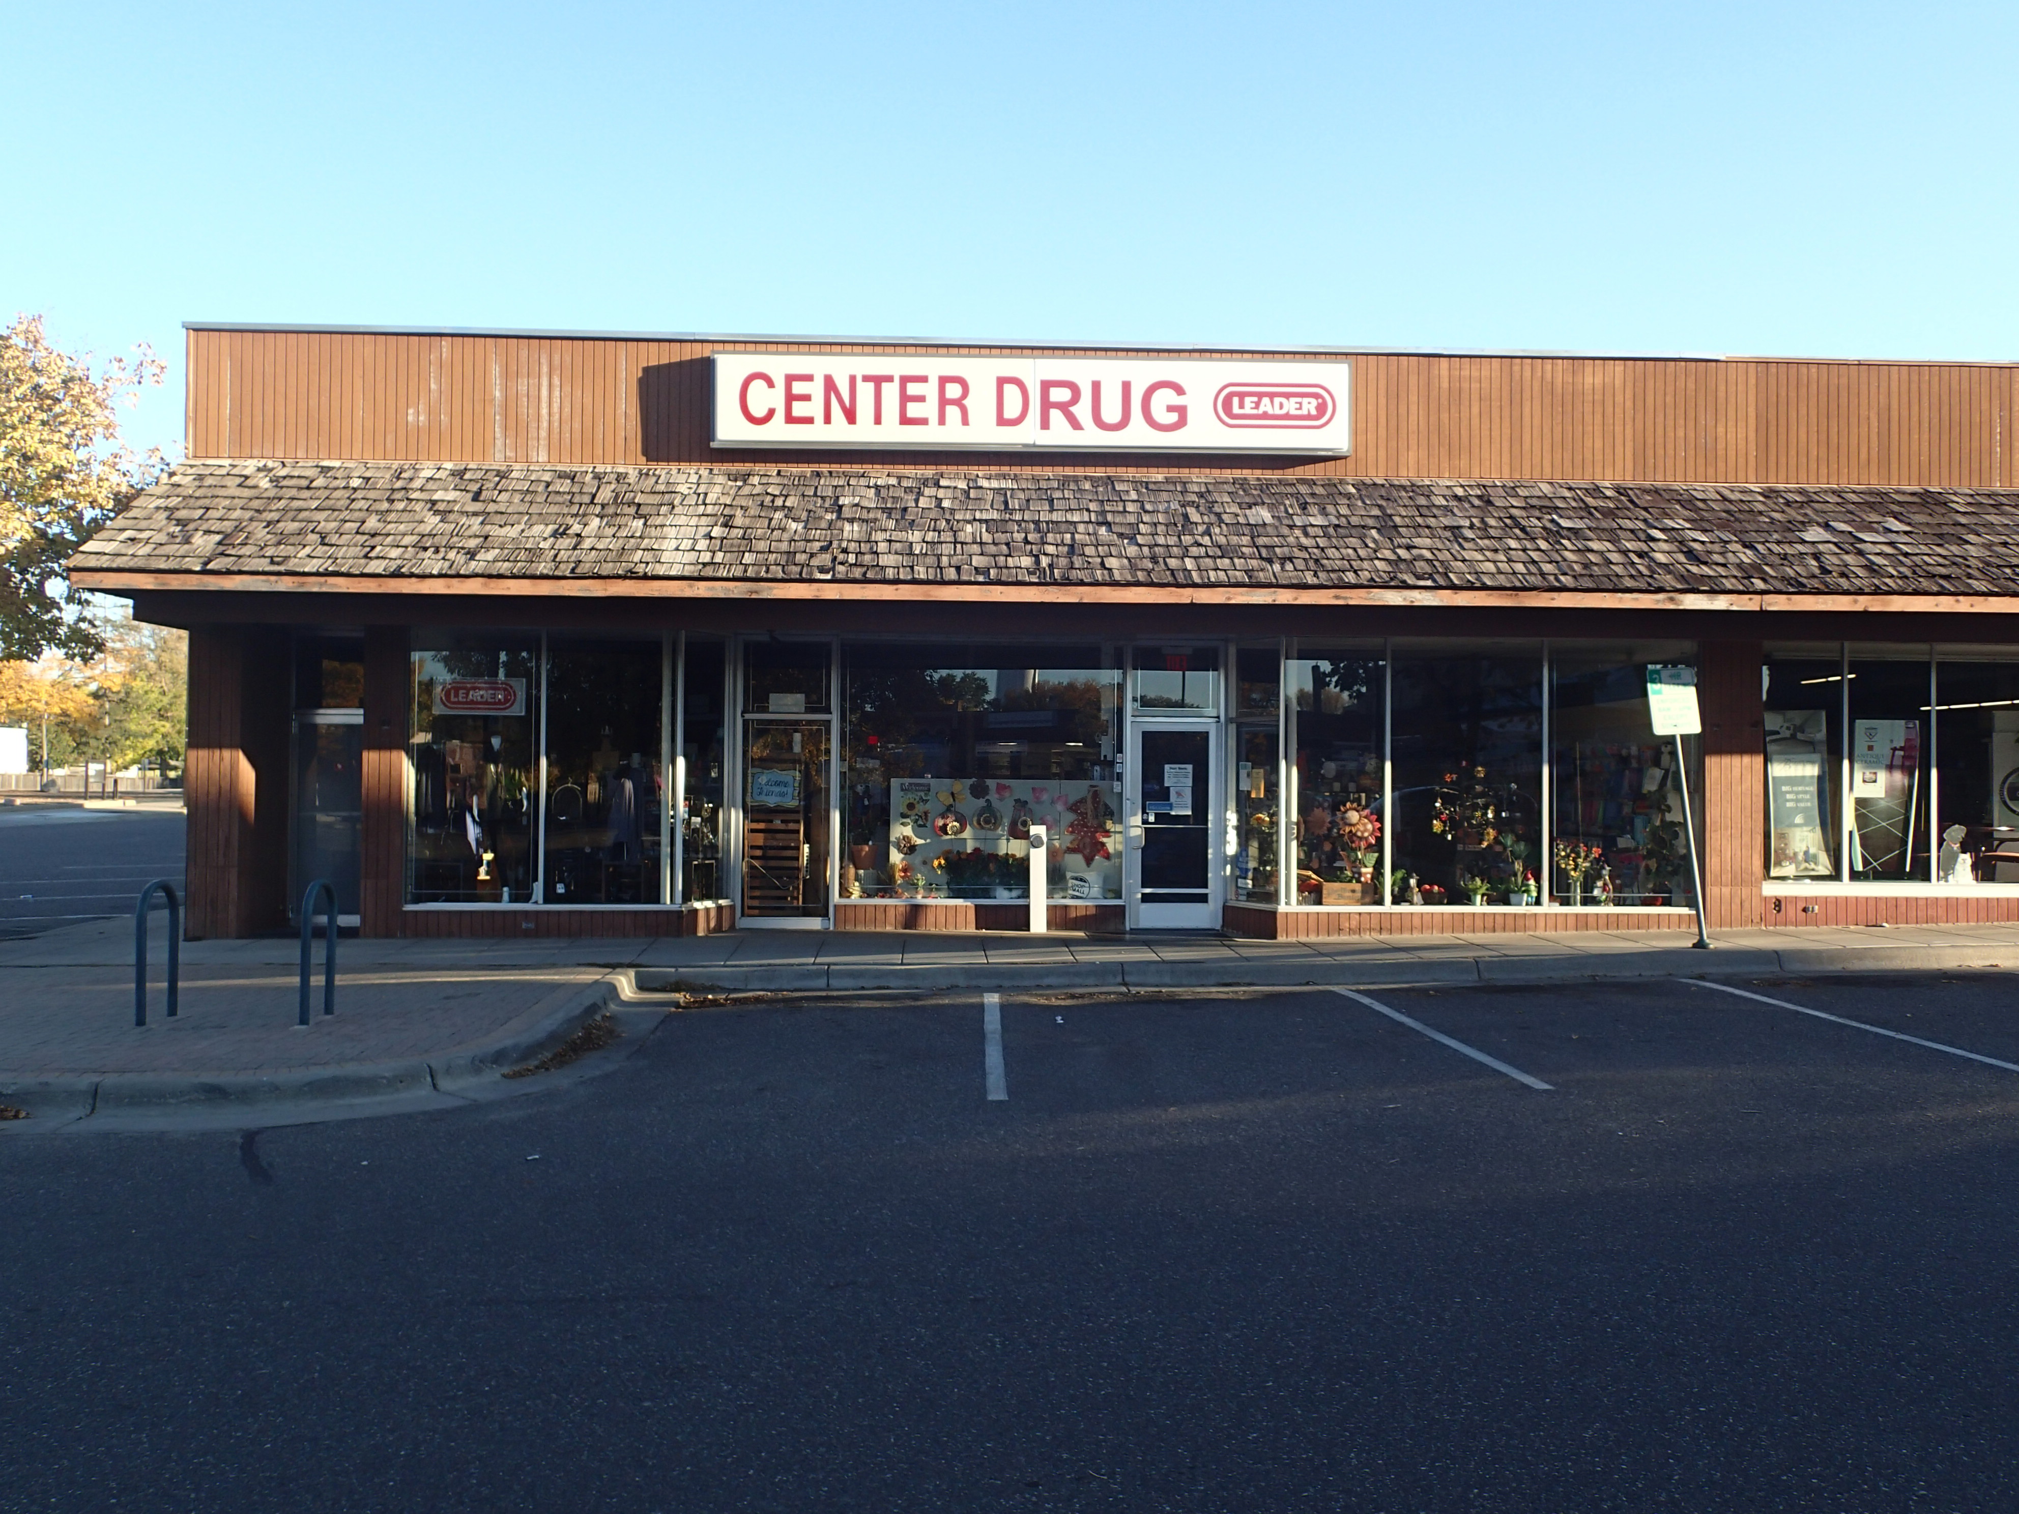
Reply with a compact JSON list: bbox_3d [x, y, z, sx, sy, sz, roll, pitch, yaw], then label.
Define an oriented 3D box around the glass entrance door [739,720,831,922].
[{"bbox_3d":[-2.290,0.683,16.786,0.933,2.126,0.080,0,-1,-3],"label":"glass entrance door"}]

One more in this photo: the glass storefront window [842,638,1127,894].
[{"bbox_3d":[-0.281,0.162,16.895,2.866,2.653,0.080,0,-1,-3],"label":"glass storefront window"}]

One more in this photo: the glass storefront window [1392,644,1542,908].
[{"bbox_3d":[4.551,0.187,16.289,1.514,2.621,0.080,0,-1,-3],"label":"glass storefront window"}]

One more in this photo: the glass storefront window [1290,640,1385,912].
[{"bbox_3d":[3.265,0.171,16.224,0.933,2.579,0.080,0,-1,-3],"label":"glass storefront window"}]

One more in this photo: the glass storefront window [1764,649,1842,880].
[{"bbox_3d":[7.986,0.079,16.465,0.814,2.332,0.080,0,-1,-3],"label":"glass storefront window"}]

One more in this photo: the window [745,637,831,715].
[{"bbox_3d":[-2.277,-0.817,16.807,0.870,0.778,0.080,0,-1,-3],"label":"window"}]

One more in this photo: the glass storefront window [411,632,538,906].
[{"bbox_3d":[-5.167,0.106,15.797,1.259,2.633,0.080,0,-1,-3],"label":"glass storefront window"}]

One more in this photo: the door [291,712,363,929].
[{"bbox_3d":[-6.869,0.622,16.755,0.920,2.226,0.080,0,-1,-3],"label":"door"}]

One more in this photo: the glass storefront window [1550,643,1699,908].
[{"bbox_3d":[6.151,0.180,16.370,1.529,2.650,0.080,0,-1,-3],"label":"glass storefront window"}]

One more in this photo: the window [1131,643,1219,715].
[{"bbox_3d":[1.728,-0.811,17.010,0.924,0.722,0.080,0,-1,-3],"label":"window"}]

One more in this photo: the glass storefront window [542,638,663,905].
[{"bbox_3d":[-3.943,0.137,15.858,1.163,2.582,0.080,0,-1,-3],"label":"glass storefront window"}]

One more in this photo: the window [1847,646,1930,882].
[{"bbox_3d":[8.858,0.071,16.509,0.868,2.386,0.080,0,-1,-3],"label":"window"}]

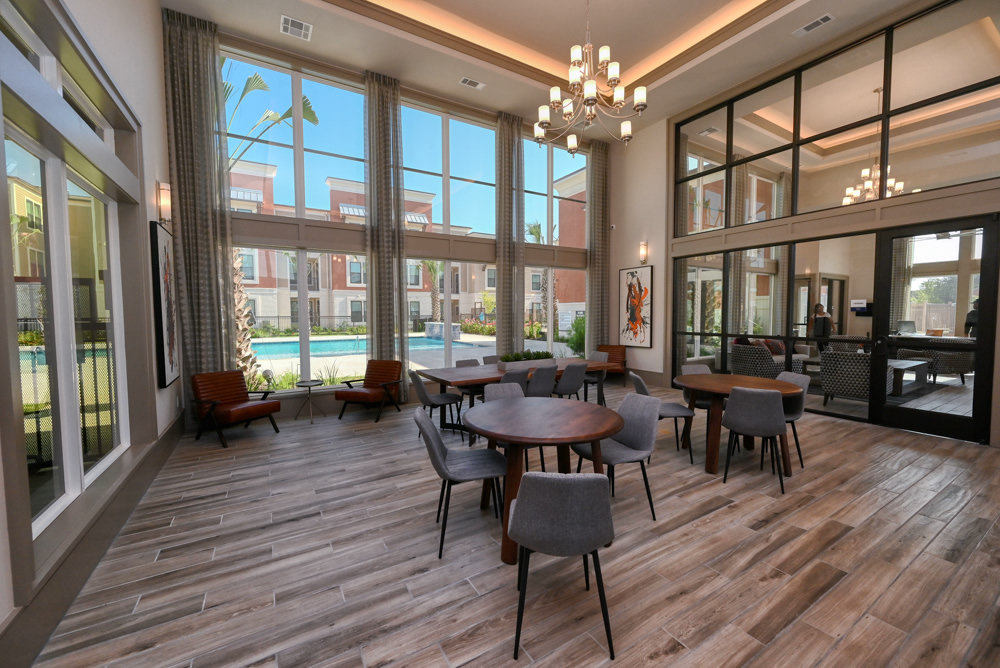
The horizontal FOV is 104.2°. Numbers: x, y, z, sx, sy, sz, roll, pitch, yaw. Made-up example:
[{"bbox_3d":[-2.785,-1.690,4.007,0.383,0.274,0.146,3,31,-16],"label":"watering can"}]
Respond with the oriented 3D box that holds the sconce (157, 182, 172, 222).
[{"bbox_3d":[-3.573,-1.397,4.146,0.110,0.435,0.120,-2,4,-31],"label":"sconce"}]

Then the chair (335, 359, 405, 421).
[{"bbox_3d":[-1.818,0.775,5.468,0.655,0.735,0.796,0,3,17],"label":"chair"}]

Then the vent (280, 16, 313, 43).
[{"bbox_3d":[-2.516,-3.753,4.811,0.335,0.030,0.330,-2,4,-31],"label":"vent"}]

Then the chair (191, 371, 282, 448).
[{"bbox_3d":[-3.095,0.834,4.558,0.796,0.735,0.655,1,3,24],"label":"chair"}]

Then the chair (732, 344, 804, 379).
[{"bbox_3d":[4.837,0.632,7.081,0.780,0.830,0.730,-1,3,-13],"label":"chair"}]

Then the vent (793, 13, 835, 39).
[{"bbox_3d":[4.017,-3.951,4.990,0.190,0.030,0.400,-2,4,-31],"label":"vent"}]

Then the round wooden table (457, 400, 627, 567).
[{"bbox_3d":[0.275,0.900,2.583,1.037,0.761,1.037,0,3,0],"label":"round wooden table"}]

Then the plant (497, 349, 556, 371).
[{"bbox_3d":[0.378,0.331,5.105,0.840,0.225,0.140,-2,4,-31],"label":"plant"}]

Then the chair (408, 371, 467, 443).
[{"bbox_3d":[-0.690,0.813,4.391,0.580,0.830,0.470,-1,3,-20],"label":"chair"}]

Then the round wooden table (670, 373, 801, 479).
[{"bbox_3d":[2.218,0.825,3.706,1.037,0.761,1.037,1,3,20],"label":"round wooden table"}]

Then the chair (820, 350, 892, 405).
[{"bbox_3d":[5.462,0.690,5.918,0.770,0.830,0.710,-3,4,-37],"label":"chair"}]

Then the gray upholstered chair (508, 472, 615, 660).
[{"bbox_3d":[0.264,0.914,1.724,0.458,0.826,0.569,0,3,1],"label":"gray upholstered chair"}]

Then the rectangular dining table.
[{"bbox_3d":[0.352,0.806,5.090,2.650,0.755,0.950,-2,4,-32],"label":"rectangular dining table"}]

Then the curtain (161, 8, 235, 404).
[{"bbox_3d":[-3.679,-1.297,4.822,0.580,5.020,0.130,-2,4,-31],"label":"curtain"}]

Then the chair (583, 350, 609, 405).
[{"bbox_3d":[1.333,0.711,5.863,0.545,0.840,0.470,-3,4,-36],"label":"chair"}]

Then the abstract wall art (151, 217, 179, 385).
[{"bbox_3d":[-3.532,-0.290,4.128,0.050,1.620,0.790,-2,4,-31],"label":"abstract wall art"}]

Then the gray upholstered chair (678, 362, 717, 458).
[{"bbox_3d":[2.263,0.794,4.222,0.470,0.840,0.545,-1,3,-6],"label":"gray upholstered chair"}]

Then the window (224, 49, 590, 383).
[{"bbox_3d":[-0.851,-1.521,6.668,6.430,4.480,0.120,-2,4,-31],"label":"window"}]

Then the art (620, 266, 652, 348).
[{"bbox_3d":[2.792,-0.542,8.017,0.055,1.615,0.765,-2,4,-31],"label":"art"}]

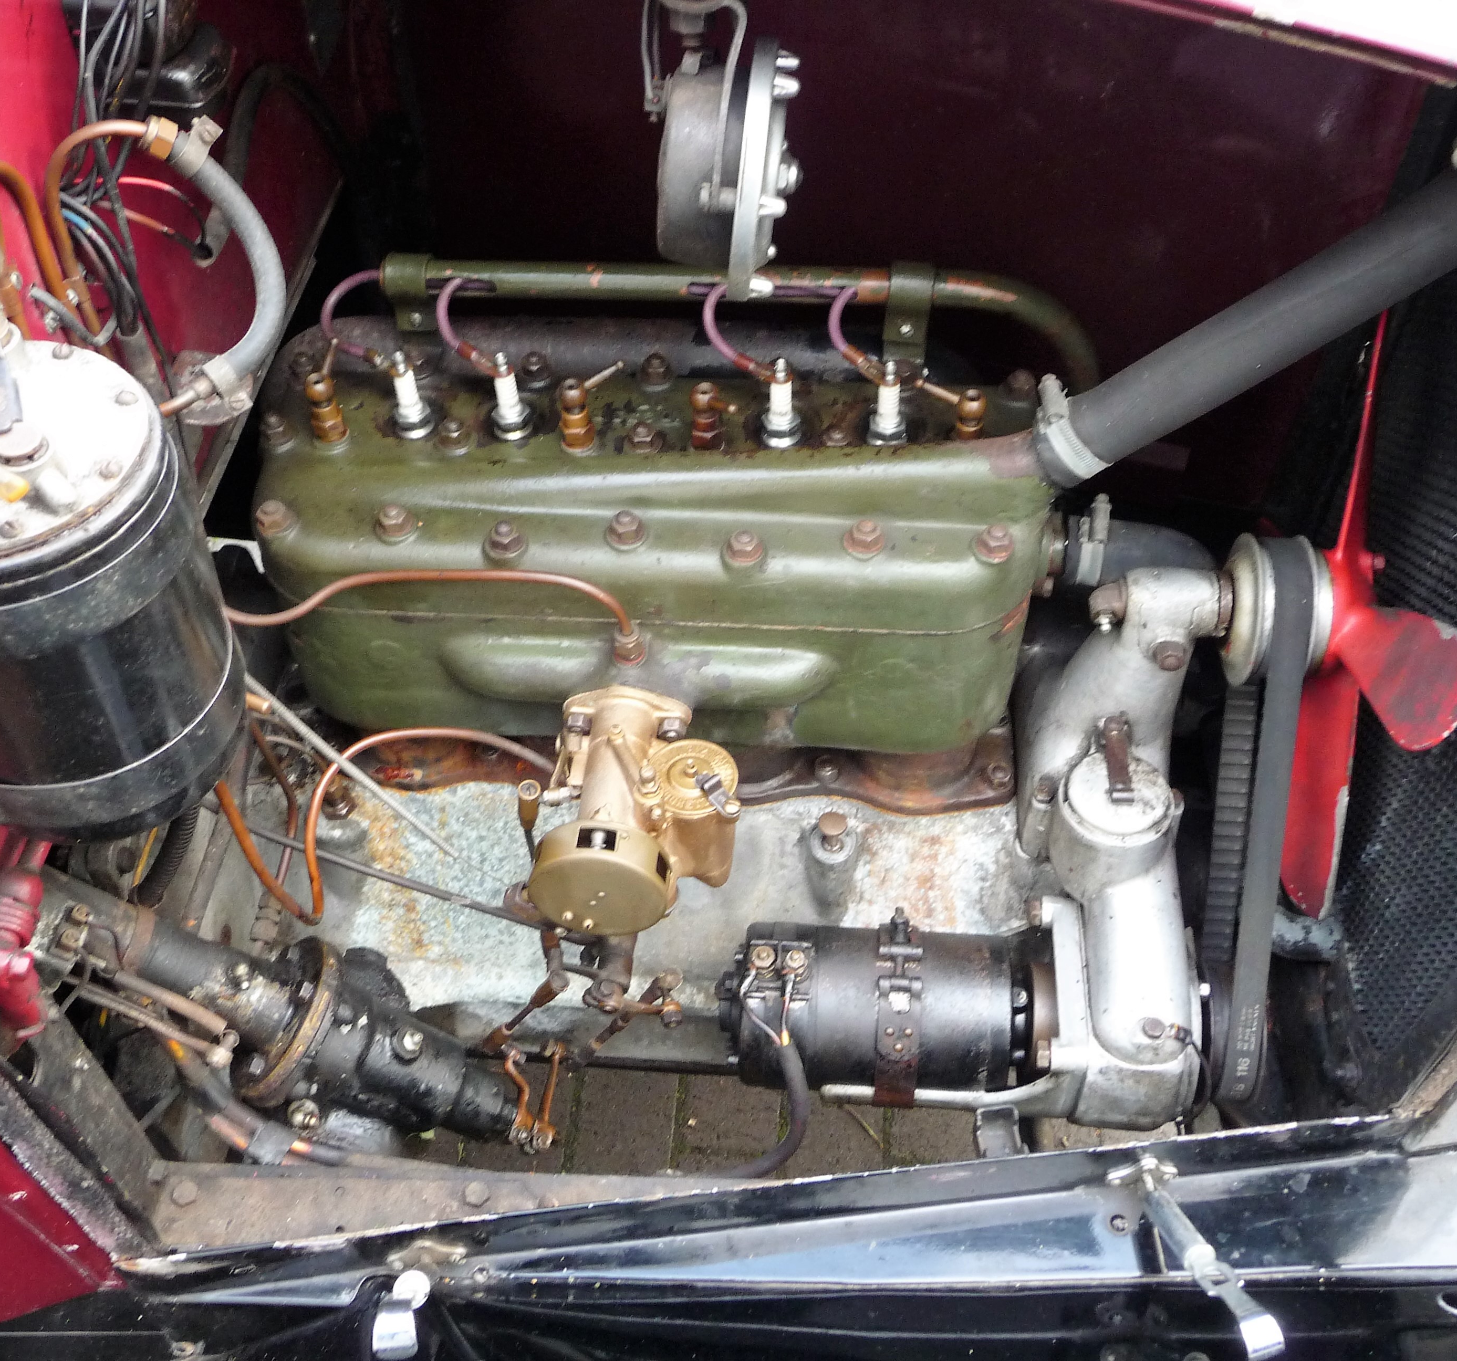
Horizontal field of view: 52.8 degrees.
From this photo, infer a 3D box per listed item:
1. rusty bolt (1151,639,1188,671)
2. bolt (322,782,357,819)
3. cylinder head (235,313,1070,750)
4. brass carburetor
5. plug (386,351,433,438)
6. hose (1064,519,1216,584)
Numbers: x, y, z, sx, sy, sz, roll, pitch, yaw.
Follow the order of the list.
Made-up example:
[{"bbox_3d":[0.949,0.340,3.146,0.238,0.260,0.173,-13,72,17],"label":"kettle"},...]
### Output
[{"bbox_3d":[0.285,-0.017,0.951,0.025,0.022,0.015,3,50,6],"label":"rusty bolt"},{"bbox_3d":[-0.260,0.081,0.983,0.022,0.018,0.021,3,50,6],"label":"bolt"},{"bbox_3d":[-0.048,-0.104,1.005,0.515,0.170,0.230,3,50,6],"label":"cylinder head"},{"bbox_3d":[-0.053,0.077,0.885,0.122,0.105,0.143,3,50,6],"label":"brass carburetor"},{"bbox_3d":[-0.206,-0.184,0.947,0.026,0.066,0.026,2,50,7],"label":"plug"},{"bbox_3d":[0.274,-0.082,0.976,0.105,0.075,0.048,3,50,6],"label":"hose"}]

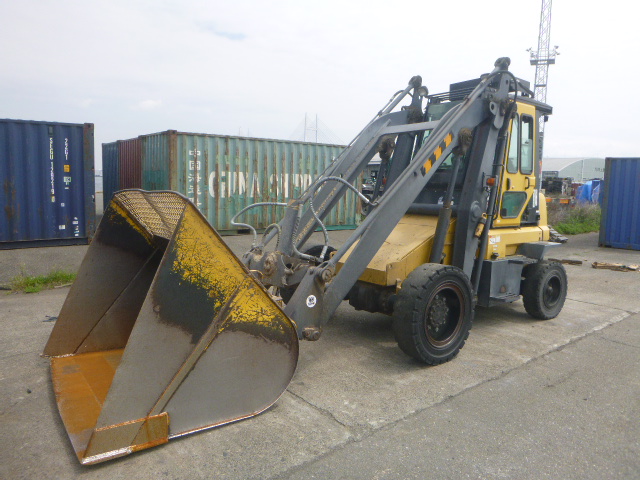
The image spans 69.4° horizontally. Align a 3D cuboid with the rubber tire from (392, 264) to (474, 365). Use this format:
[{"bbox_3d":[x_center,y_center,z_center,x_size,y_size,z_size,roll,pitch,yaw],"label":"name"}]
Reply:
[{"bbox_3d":[1.036,0.655,4.111,0.869,0.869,0.209,-4,9,-38],"label":"rubber tire"}]

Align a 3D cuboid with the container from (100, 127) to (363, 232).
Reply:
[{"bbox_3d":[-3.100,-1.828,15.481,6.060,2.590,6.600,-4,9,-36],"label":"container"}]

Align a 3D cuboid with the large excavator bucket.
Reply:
[{"bbox_3d":[-1.238,0.359,3.565,1.480,1.470,1.800,-4,9,-35],"label":"large excavator bucket"}]

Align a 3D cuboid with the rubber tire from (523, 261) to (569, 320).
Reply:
[{"bbox_3d":[2.722,0.601,5.577,0.696,0.696,0.195,-4,9,-36],"label":"rubber tire"}]

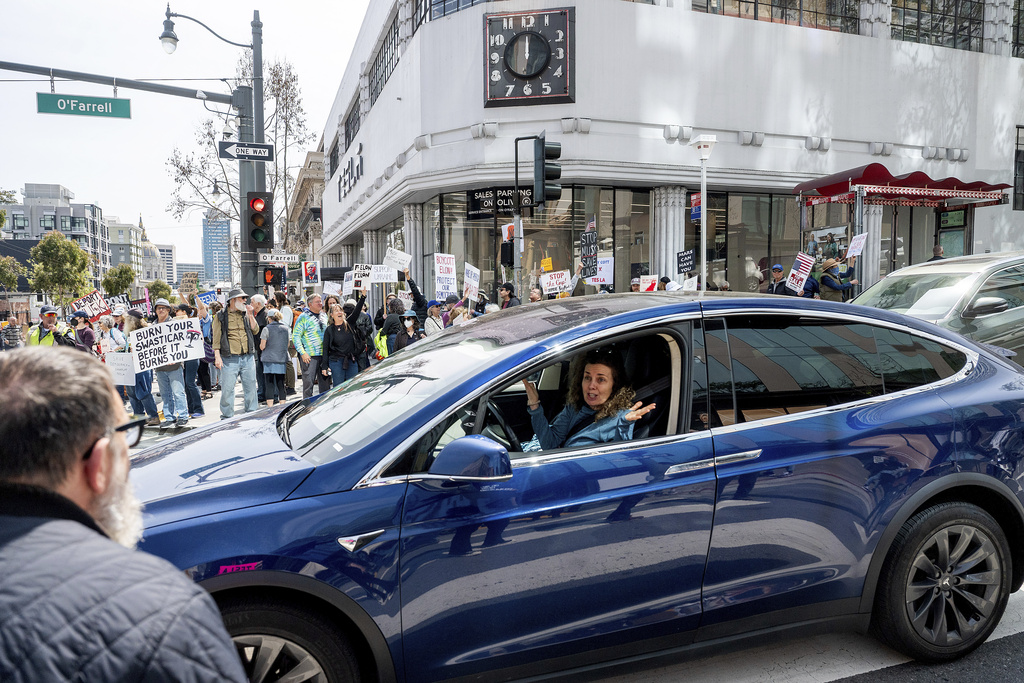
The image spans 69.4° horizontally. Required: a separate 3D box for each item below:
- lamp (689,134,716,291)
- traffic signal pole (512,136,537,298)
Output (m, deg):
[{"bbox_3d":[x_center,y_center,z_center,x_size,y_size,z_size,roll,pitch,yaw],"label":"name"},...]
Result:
[{"bbox_3d":[3.621,-1.692,14.026,0.380,4.360,0.380,-1,3,-18],"label":"lamp"},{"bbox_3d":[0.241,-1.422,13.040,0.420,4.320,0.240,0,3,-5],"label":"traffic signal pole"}]

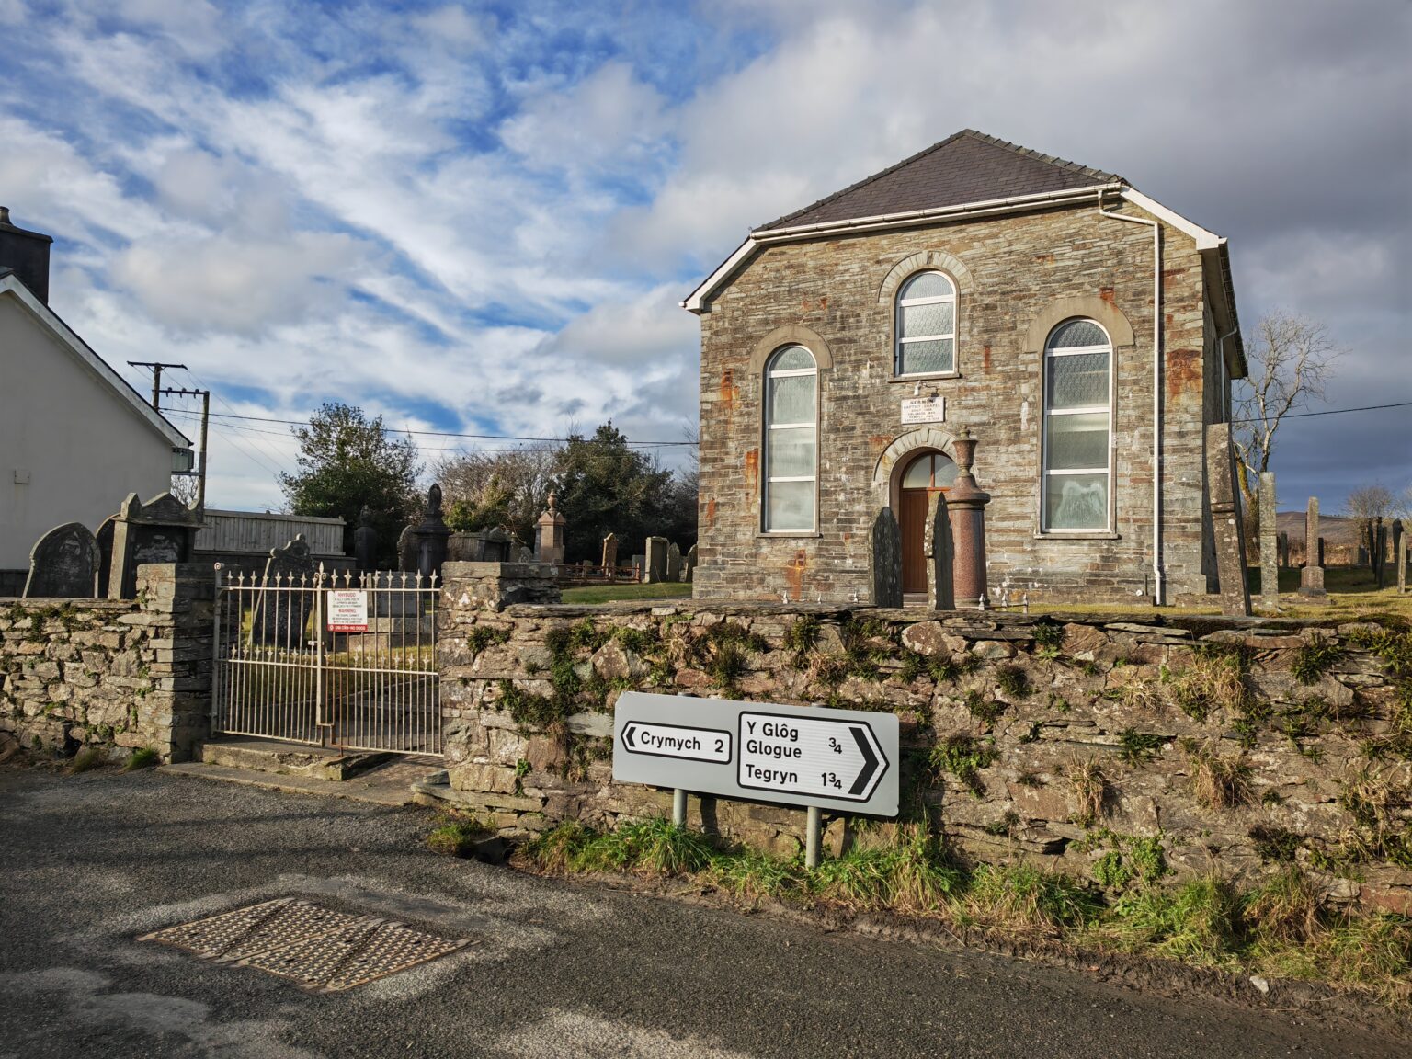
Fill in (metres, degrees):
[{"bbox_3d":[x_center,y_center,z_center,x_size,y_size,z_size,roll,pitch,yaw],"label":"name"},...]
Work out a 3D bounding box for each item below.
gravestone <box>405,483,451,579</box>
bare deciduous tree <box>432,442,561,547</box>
[{"bbox_3d":[-5.476,0.264,22.000,0.760,2.350,0.760,0,-2,27],"label":"gravestone"},{"bbox_3d":[-7.993,-0.736,42.000,4.900,5.100,4.900,1,-2,-10],"label":"bare deciduous tree"}]

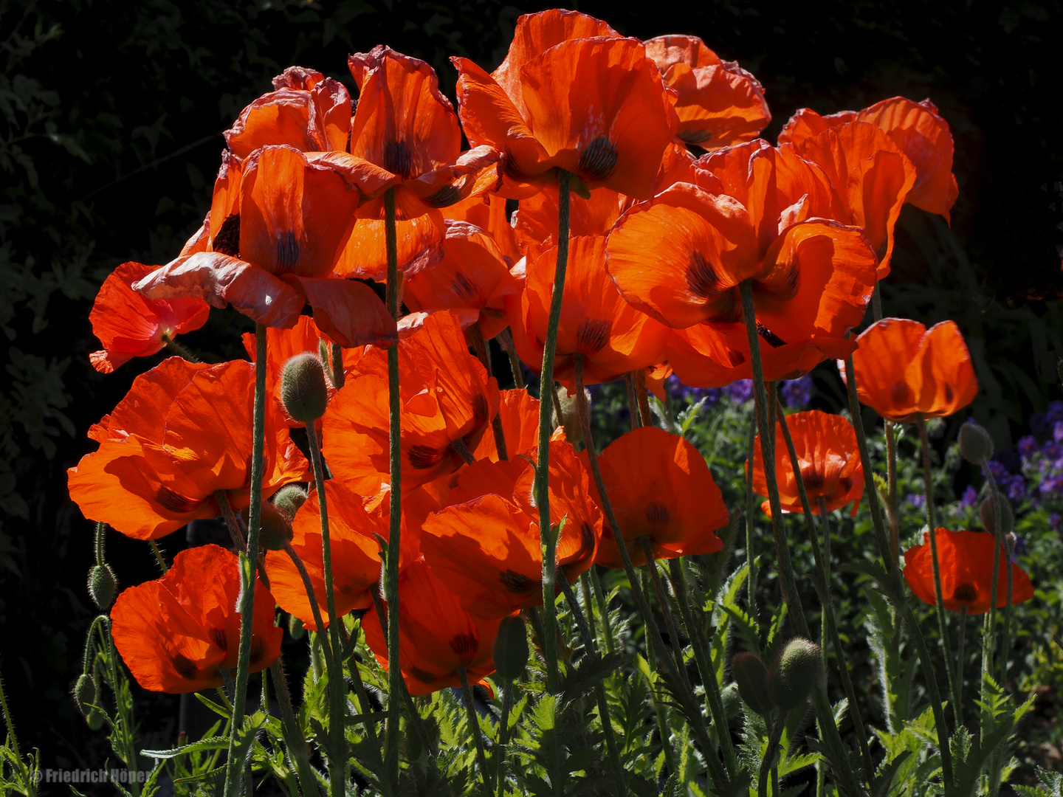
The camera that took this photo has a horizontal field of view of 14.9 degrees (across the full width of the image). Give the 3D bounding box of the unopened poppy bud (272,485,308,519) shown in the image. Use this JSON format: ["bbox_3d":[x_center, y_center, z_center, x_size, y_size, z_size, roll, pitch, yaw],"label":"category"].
[{"bbox_3d":[-0.151,0.069,2.560,0.022,0.032,0.022,-7,0,0],"label":"unopened poppy bud"}]

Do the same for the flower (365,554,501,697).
[{"bbox_3d":[-0.061,0.140,2.500,0.090,0.080,0.085,-7,-18,-6],"label":"flower"}]

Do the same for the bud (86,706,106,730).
[{"bbox_3d":[-0.279,0.204,2.600,0.013,0.018,0.013,0,0,0],"label":"bud"}]

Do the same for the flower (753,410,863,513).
[{"bbox_3d":[0.200,0.047,2.950,0.083,0.070,0.080,0,-16,0],"label":"flower"}]

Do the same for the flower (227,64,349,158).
[{"bbox_3d":[-0.148,-0.174,2.520,0.090,0.075,0.088,0,0,-30],"label":"flower"}]

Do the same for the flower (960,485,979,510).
[{"bbox_3d":[0.410,0.092,3.800,0.018,0.023,0.016,0,3,0],"label":"flower"}]

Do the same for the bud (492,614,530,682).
[{"bbox_3d":[-0.012,0.148,2.400,0.021,0.038,0.021,2,2,0],"label":"bud"}]

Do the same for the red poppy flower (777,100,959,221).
[{"bbox_3d":[0.229,-0.160,2.750,0.122,0.092,0.110,0,3,0],"label":"red poppy flower"}]

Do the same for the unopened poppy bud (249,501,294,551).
[{"bbox_3d":[-0.159,0.079,2.480,0.025,0.034,0.025,-42,-12,0],"label":"unopened poppy bud"}]

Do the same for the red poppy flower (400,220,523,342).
[{"bbox_3d":[-0.045,-0.075,2.560,0.088,0.078,0.088,-8,-11,-37],"label":"red poppy flower"}]

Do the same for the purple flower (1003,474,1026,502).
[{"bbox_3d":[0.435,0.080,3.650,0.023,0.025,0.020,0,2,11],"label":"purple flower"}]

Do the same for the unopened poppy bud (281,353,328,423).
[{"bbox_3d":[-0.136,-0.006,2.430,0.026,0.042,0.026,-3,1,0],"label":"unopened poppy bud"}]

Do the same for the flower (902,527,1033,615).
[{"bbox_3d":[0.307,0.122,2.850,0.091,0.060,0.085,0,-6,0],"label":"flower"}]

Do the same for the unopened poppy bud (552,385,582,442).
[{"bbox_3d":[0.028,0.011,2.850,0.026,0.040,0.026,0,2,0],"label":"unopened poppy bud"}]

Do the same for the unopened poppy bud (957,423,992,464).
[{"bbox_3d":[0.318,0.032,2.900,0.025,0.031,0.025,-15,0,0],"label":"unopened poppy bud"}]

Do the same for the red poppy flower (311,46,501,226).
[{"bbox_3d":[-0.074,-0.156,2.410,0.114,0.106,0.112,0,0,0],"label":"red poppy flower"}]

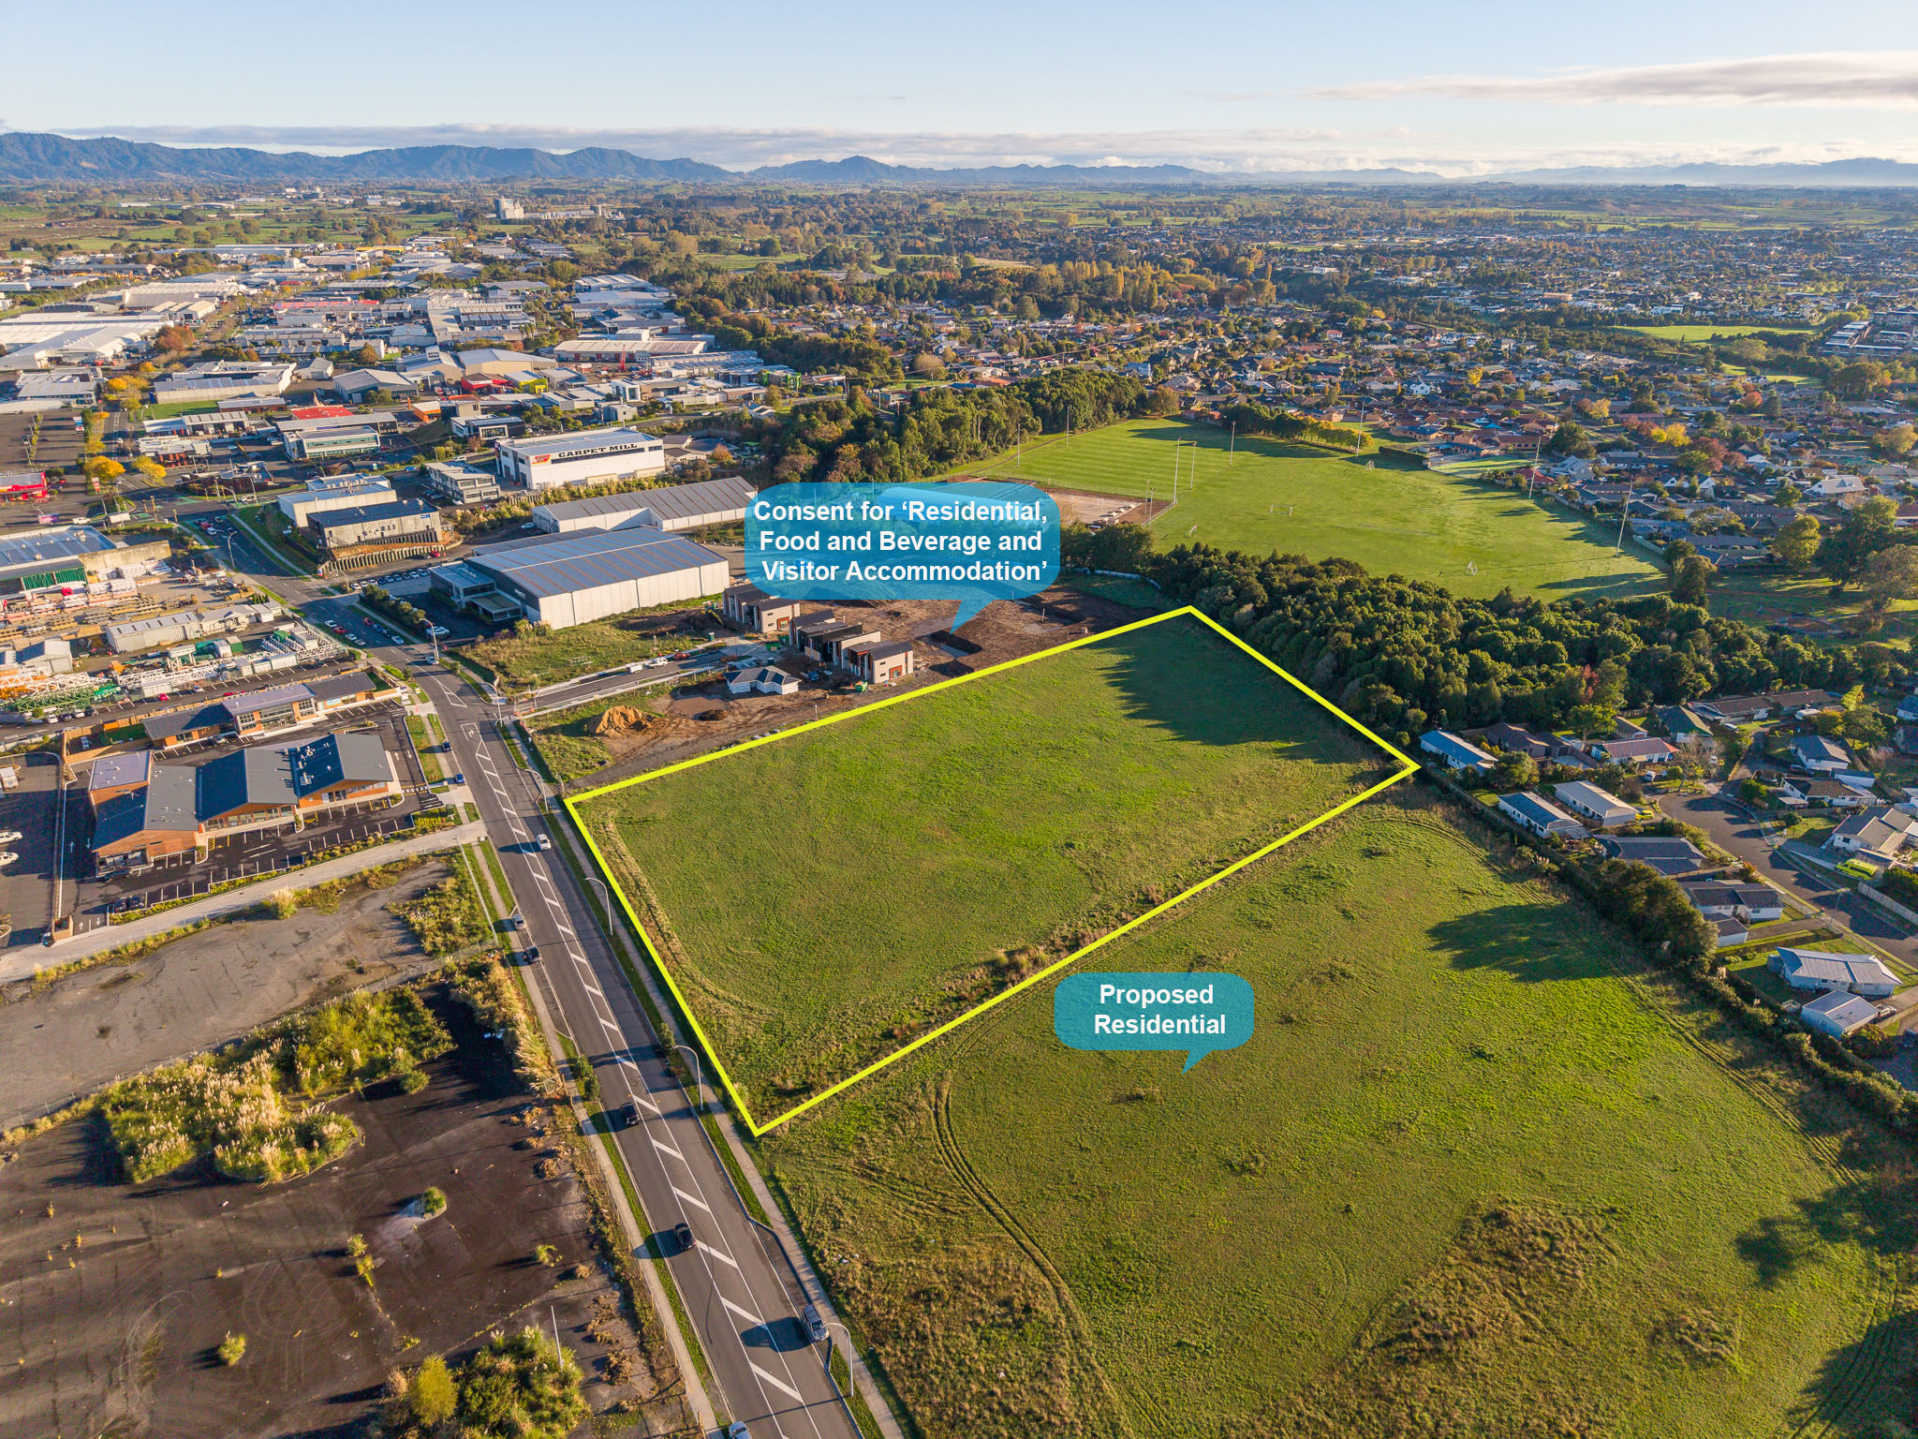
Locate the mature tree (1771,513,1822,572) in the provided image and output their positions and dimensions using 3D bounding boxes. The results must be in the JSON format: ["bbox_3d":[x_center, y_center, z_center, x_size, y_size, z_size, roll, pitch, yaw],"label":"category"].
[{"bbox_3d":[272.820,-57.420,434.220,14.010,19.080,14.010,0,22,0],"label":"mature tree"}]

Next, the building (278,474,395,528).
[{"bbox_3d":[-224.595,-79.878,481.183,38.000,8.000,38.000,-17,28,-36],"label":"building"}]

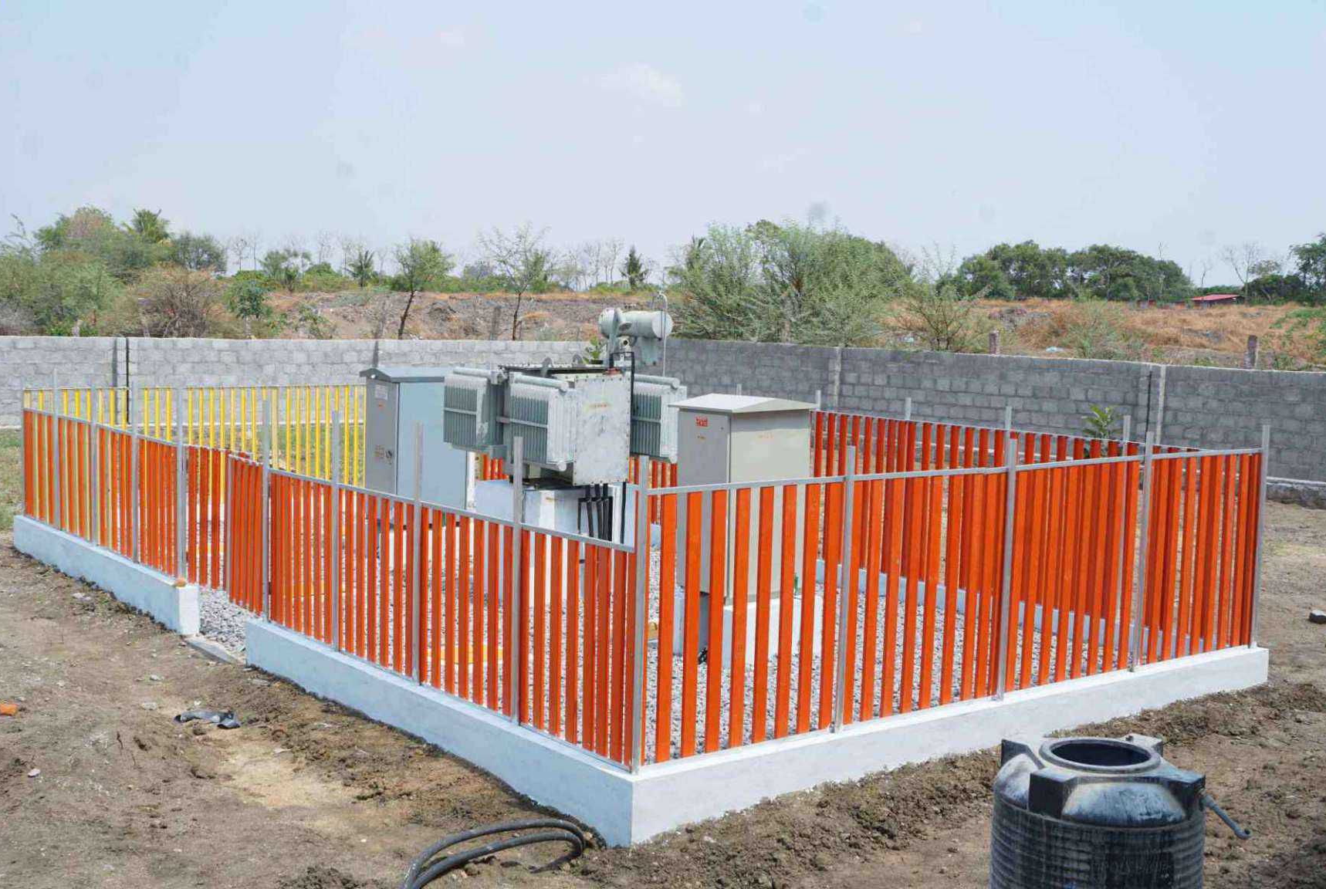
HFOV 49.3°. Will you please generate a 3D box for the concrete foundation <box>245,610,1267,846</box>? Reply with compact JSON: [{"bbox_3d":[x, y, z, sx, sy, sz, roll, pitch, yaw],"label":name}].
[{"bbox_3d":[0.629,1.480,9.993,5.380,0.325,4.268,-3,7,-37],"label":"concrete foundation"}]

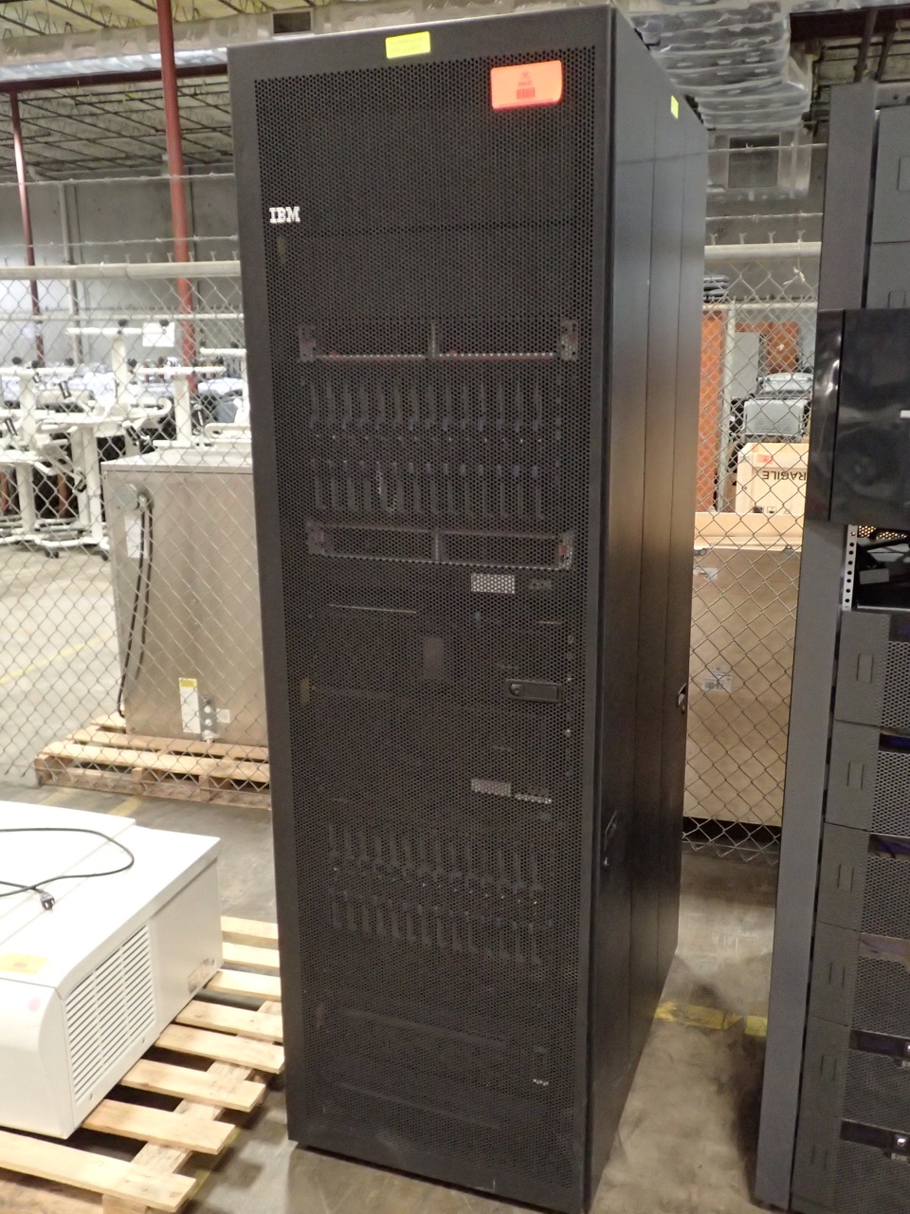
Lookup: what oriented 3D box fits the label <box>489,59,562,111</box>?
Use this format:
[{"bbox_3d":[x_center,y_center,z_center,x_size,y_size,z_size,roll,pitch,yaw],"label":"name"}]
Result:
[{"bbox_3d":[0.102,-0.738,1.489,0.102,0.054,0.003,4,14,20],"label":"label"}]

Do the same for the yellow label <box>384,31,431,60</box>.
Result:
[{"bbox_3d":[-0.068,-0.820,1.535,0.068,0.026,0.003,4,14,20],"label":"yellow label"}]

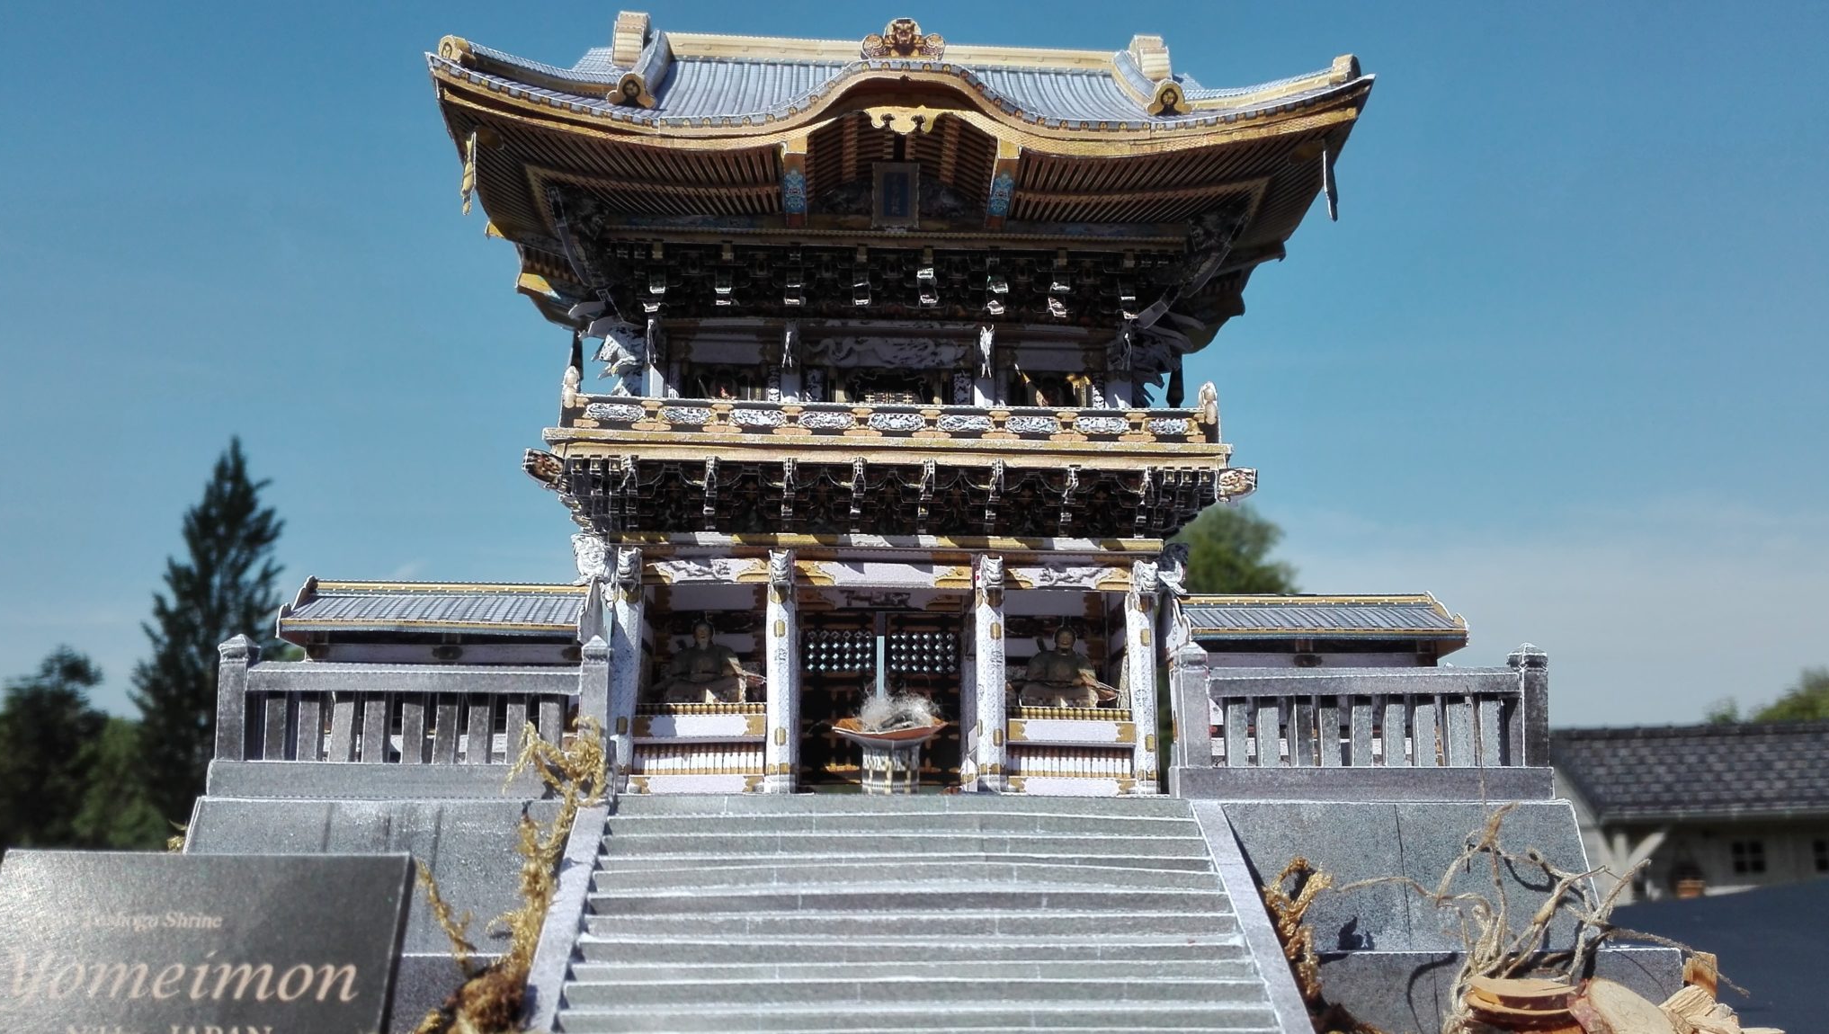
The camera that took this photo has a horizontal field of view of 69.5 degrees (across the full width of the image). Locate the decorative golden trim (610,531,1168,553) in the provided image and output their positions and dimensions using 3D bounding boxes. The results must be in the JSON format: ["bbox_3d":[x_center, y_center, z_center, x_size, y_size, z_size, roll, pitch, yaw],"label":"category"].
[{"bbox_3d":[-0.007,0.008,0.404,0.170,0.004,0.006,1,-11,-4],"label":"decorative golden trim"}]

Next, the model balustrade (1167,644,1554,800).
[{"bbox_3d":[0.119,0.055,0.355,0.100,0.040,0.011,1,-11,-4],"label":"model balustrade"}]

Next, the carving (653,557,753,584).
[{"bbox_3d":[-0.057,0.014,0.357,0.027,0.007,0.002,1,-12,-5],"label":"carving"}]

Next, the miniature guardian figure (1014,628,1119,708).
[{"bbox_3d":[0.043,0.043,0.371,0.028,0.022,0.011,1,-12,-5],"label":"miniature guardian figure"}]

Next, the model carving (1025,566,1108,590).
[{"bbox_3d":[0.048,0.019,0.413,0.025,0.007,0.003,1,-11,-4],"label":"model carving"}]

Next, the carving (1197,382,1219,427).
[{"bbox_3d":[0.081,-0.031,0.365,0.005,0.013,0.005,1,-12,-5],"label":"carving"}]

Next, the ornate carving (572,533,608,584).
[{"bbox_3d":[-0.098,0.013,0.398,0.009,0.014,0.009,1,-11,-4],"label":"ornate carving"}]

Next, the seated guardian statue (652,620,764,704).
[{"bbox_3d":[-0.065,0.046,0.419,0.033,0.025,0.014,1,-11,-4],"label":"seated guardian statue"}]

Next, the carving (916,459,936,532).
[{"bbox_3d":[0.003,-0.006,0.359,0.004,0.018,0.014,1,-12,-5],"label":"carving"}]

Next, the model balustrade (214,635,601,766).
[{"bbox_3d":[-0.128,0.047,0.339,0.093,0.032,0.009,1,-11,-4],"label":"model balustrade"}]

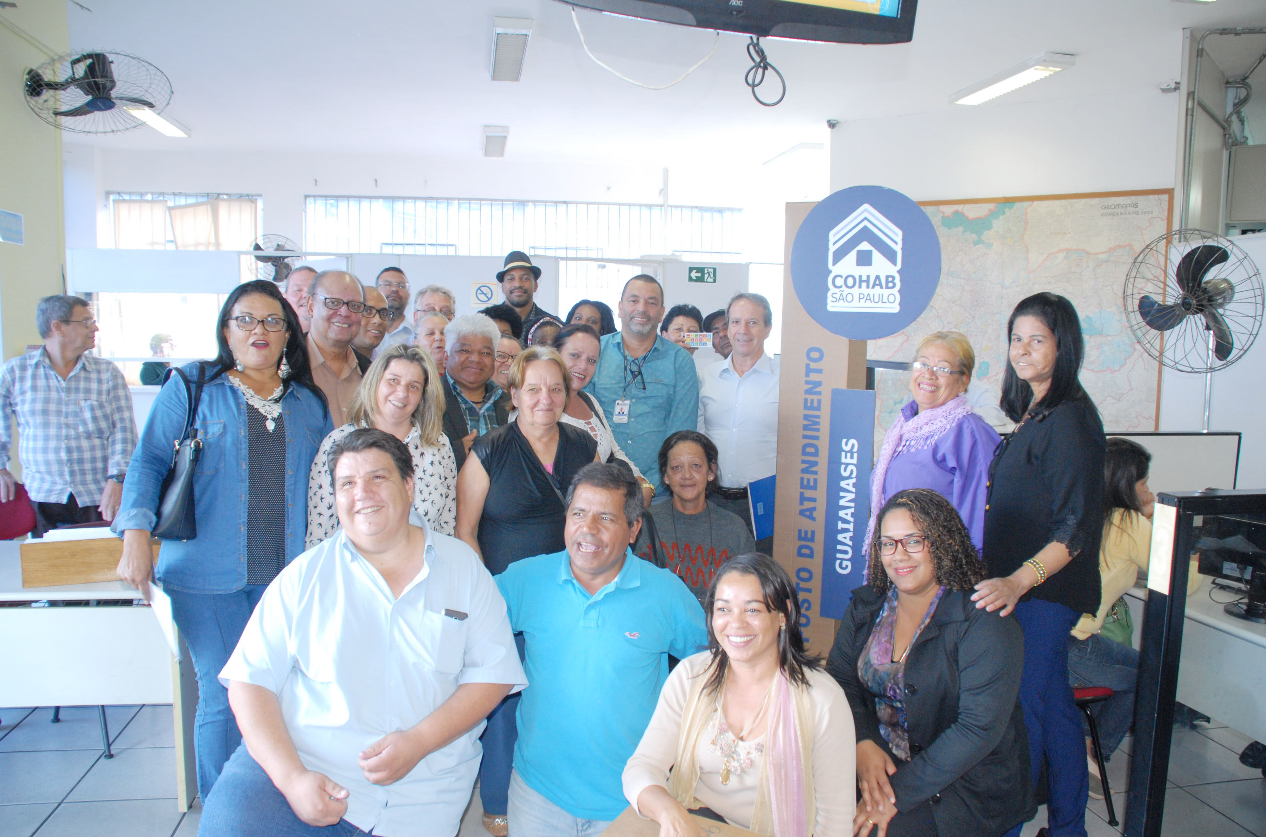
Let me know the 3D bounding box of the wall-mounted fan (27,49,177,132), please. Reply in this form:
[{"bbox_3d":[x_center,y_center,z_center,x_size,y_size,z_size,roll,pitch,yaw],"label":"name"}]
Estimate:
[{"bbox_3d":[-2.482,-1.560,4.413,0.620,0.330,0.600,-3,-16,-10],"label":"wall-mounted fan"}]

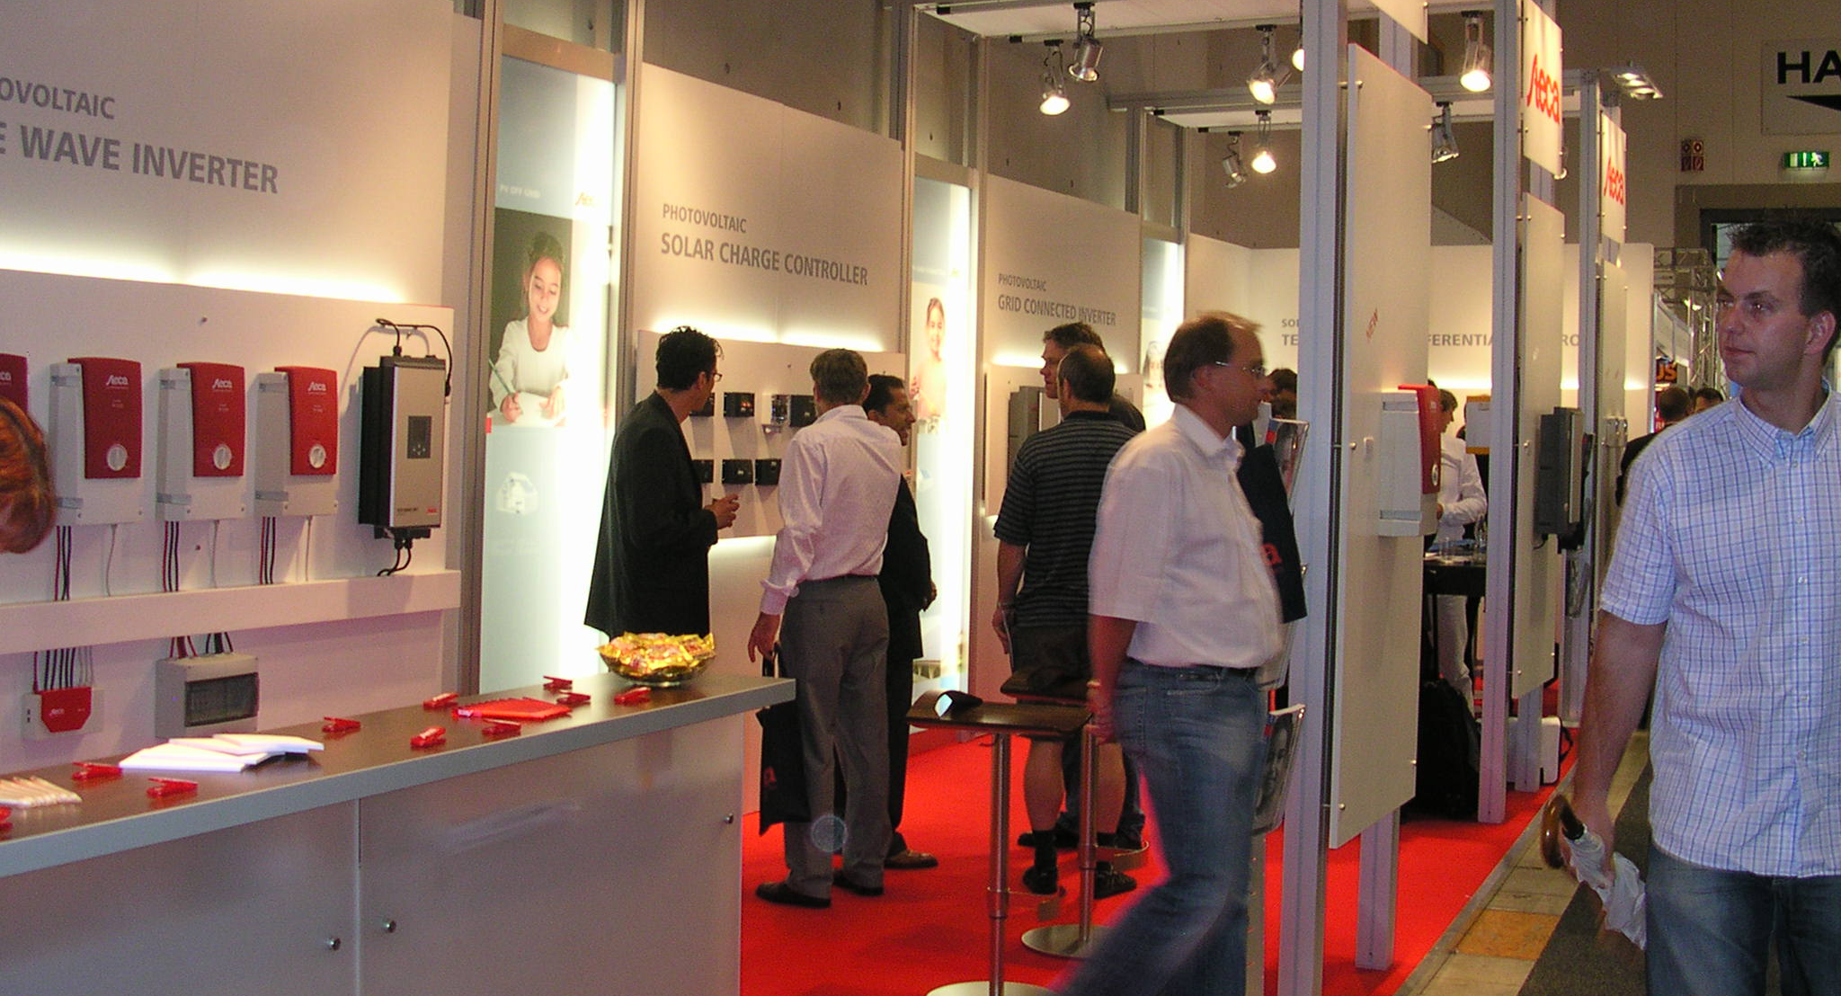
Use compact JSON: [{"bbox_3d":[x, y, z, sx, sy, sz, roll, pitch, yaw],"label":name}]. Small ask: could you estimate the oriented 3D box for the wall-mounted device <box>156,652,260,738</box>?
[{"bbox_3d":[-1.829,0.510,5.060,0.115,0.208,0.258,2,2,25],"label":"wall-mounted device"}]

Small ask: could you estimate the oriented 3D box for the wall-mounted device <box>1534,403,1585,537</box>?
[{"bbox_3d":[2.564,-0.100,7.900,0.138,0.530,0.230,2,2,28],"label":"wall-mounted device"}]

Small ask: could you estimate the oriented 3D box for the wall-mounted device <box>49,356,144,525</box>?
[{"bbox_3d":[-1.977,-0.139,4.741,0.135,0.400,0.208,2,2,28],"label":"wall-mounted device"}]

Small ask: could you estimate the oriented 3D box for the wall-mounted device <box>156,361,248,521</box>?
[{"bbox_3d":[-1.799,-0.135,4.939,0.130,0.386,0.202,2,2,25],"label":"wall-mounted device"}]

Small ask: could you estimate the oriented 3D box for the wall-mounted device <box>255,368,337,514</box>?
[{"bbox_3d":[-1.657,-0.144,5.260,0.130,0.386,0.202,2,2,25],"label":"wall-mounted device"}]

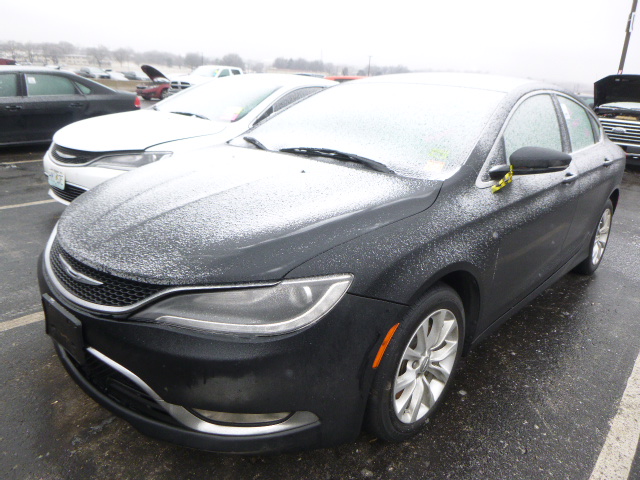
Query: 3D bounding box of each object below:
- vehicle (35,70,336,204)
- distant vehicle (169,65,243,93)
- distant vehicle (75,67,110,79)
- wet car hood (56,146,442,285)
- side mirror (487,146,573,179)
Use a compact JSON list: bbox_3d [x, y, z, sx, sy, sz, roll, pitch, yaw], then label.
[{"bbox_3d":[-0.523,-1.219,5.554,1.870,1.490,4.880,19,23,39],"label":"vehicle"},{"bbox_3d":[-5.063,-7.787,23.605,2.020,1.940,5.820,13,20,26],"label":"distant vehicle"},{"bbox_3d":[-24.671,-17.811,50.255,5.600,1.860,1.950,18,23,37],"label":"distant vehicle"},{"bbox_3d":[-0.406,-0.194,1.988,1.500,0.310,1.240,19,23,39],"label":"wet car hood"},{"bbox_3d":[0.862,-0.306,1.884,0.280,0.155,0.170,19,23,39],"label":"side mirror"}]

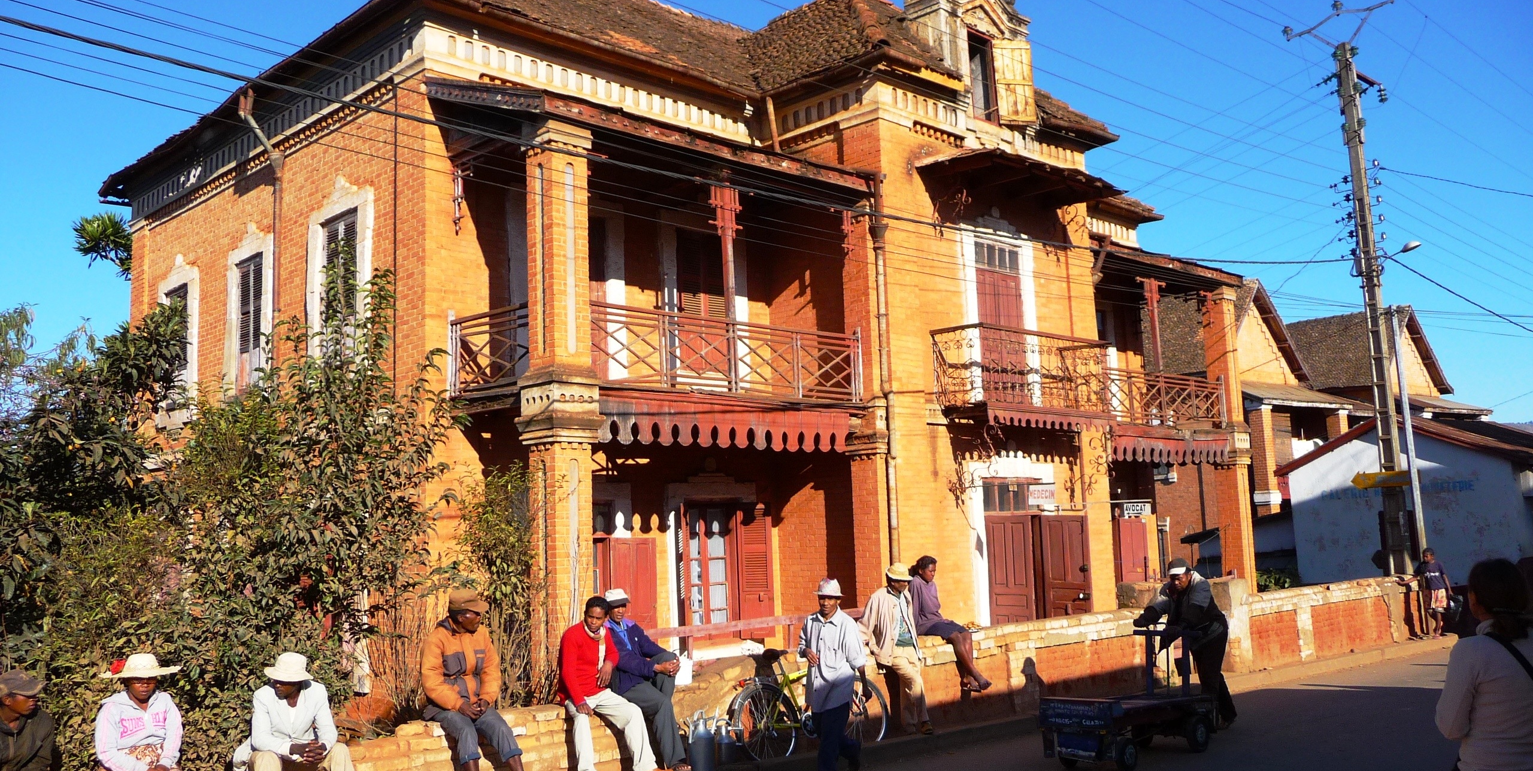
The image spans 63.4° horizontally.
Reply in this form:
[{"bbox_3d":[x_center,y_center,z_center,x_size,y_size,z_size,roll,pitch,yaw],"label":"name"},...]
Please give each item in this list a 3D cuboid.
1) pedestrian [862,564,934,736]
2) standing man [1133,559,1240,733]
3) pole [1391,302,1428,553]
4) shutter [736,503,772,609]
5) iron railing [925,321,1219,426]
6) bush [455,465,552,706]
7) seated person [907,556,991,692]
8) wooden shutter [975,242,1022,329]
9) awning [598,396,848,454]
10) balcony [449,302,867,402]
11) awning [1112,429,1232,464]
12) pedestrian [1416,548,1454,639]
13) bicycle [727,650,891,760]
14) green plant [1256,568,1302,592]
[{"bbox_3d":[1.175,2.367,11.094,0.525,1.515,0.485,3,-8,-38],"label":"pedestrian"},{"bbox_3d":[4.131,2.530,12.100,0.850,1.620,0.600,4,-9,-42],"label":"standing man"},{"bbox_3d":[10.337,1.321,19.866,0.120,5.315,0.120,4,-9,-45],"label":"pole"},{"bbox_3d":[-0.157,2.653,17.870,0.480,1.917,0.050,-4,-7,14],"label":"shutter"},{"bbox_3d":[6.266,-0.036,21.617,9.761,1.169,0.950,5,-9,-45],"label":"iron railing"},{"bbox_3d":[-2.377,1.860,11.237,0.850,2.250,0.850,-2,-7,0],"label":"bush"},{"bbox_3d":[1.801,2.353,12.150,0.780,1.320,0.460,-8,-9,42],"label":"seated person"},{"bbox_3d":[4.035,-1.069,21.298,1.274,2.744,0.118,4,-8,-44],"label":"wooden shutter"},{"bbox_3d":[-0.432,0.533,16.783,4.949,0.598,0.137,4,-8,-44],"label":"awning"},{"bbox_3d":[-1.439,-0.221,17.648,5.488,1.176,2.646,4,-8,-44],"label":"balcony"},{"bbox_3d":[8.194,1.292,25.070,4.949,0.549,0.137,4,-8,-44],"label":"awning"},{"bbox_3d":[10.230,3.165,19.000,0.480,1.360,0.360,-7,-8,38],"label":"pedestrian"},{"bbox_3d":[0.380,2.714,10.731,1.760,1.000,0.550,4,-9,-39],"label":"bicycle"},{"bbox_3d":[9.680,3.847,23.500,1.150,0.900,1.000,4,-9,-39],"label":"green plant"}]

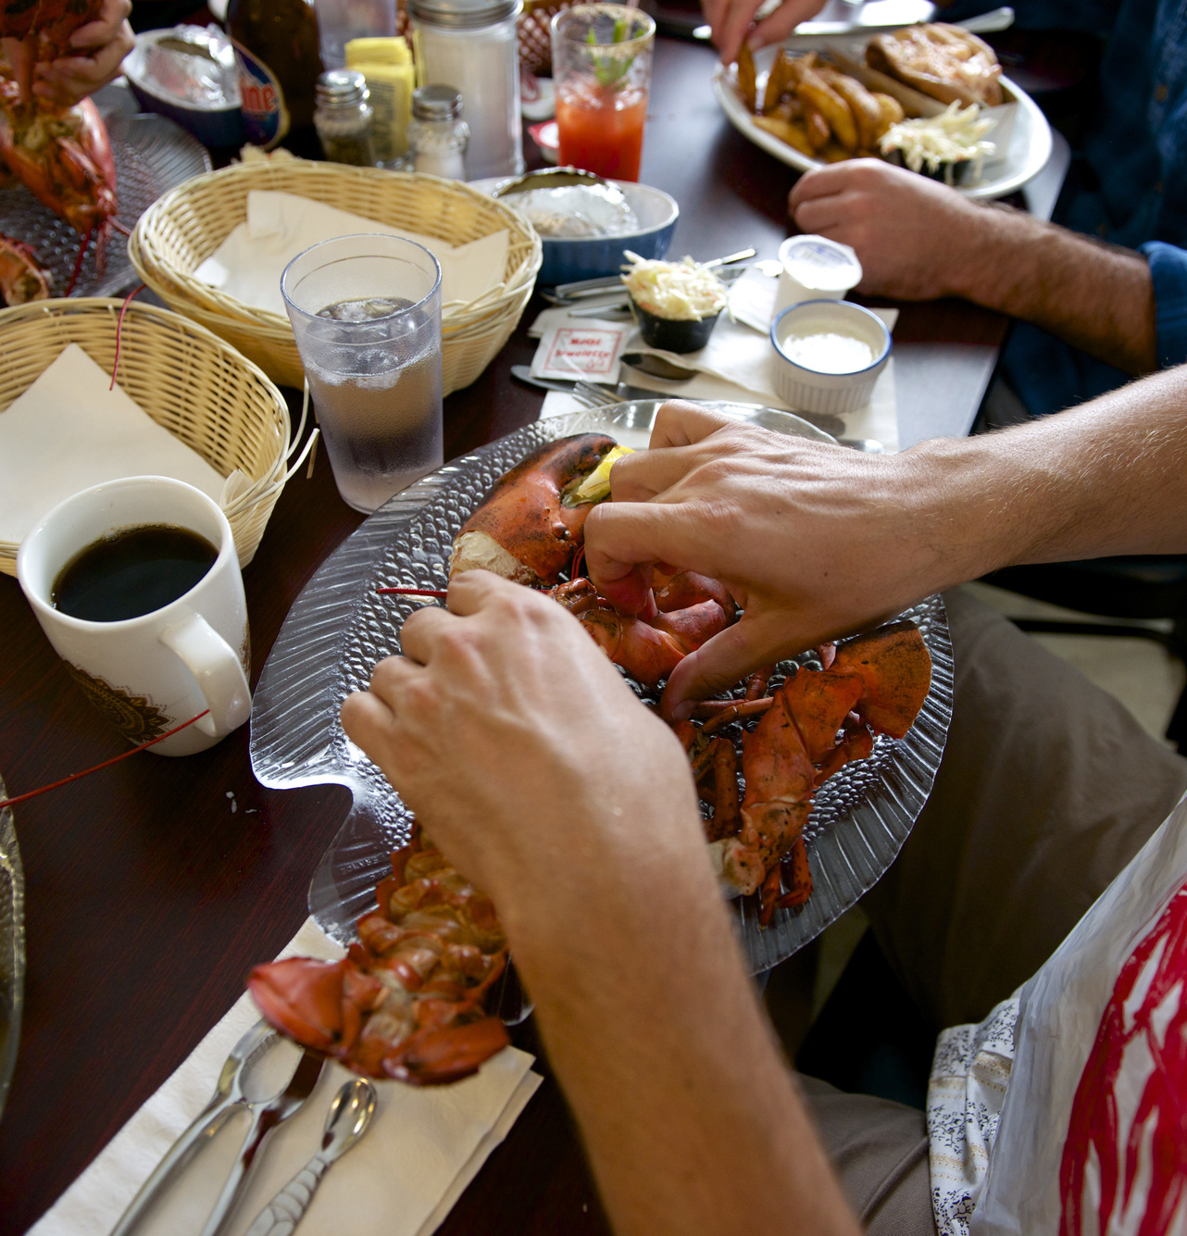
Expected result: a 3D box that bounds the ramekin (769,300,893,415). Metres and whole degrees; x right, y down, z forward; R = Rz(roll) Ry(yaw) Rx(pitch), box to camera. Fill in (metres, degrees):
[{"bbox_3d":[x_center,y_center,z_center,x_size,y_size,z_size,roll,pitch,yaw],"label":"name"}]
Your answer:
[{"bbox_3d":[0.142,-0.155,0.742,0.073,0.037,0.073,1,49,0],"label":"ramekin"}]

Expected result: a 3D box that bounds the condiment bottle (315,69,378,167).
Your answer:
[{"bbox_3d":[-0.160,-0.316,0.824,0.041,0.087,0.041,1,50,0],"label":"condiment bottle"}]

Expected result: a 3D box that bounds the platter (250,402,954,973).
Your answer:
[{"bbox_3d":[0.018,0.016,0.590,0.302,0.026,0.379,20,53,15],"label":"platter"}]

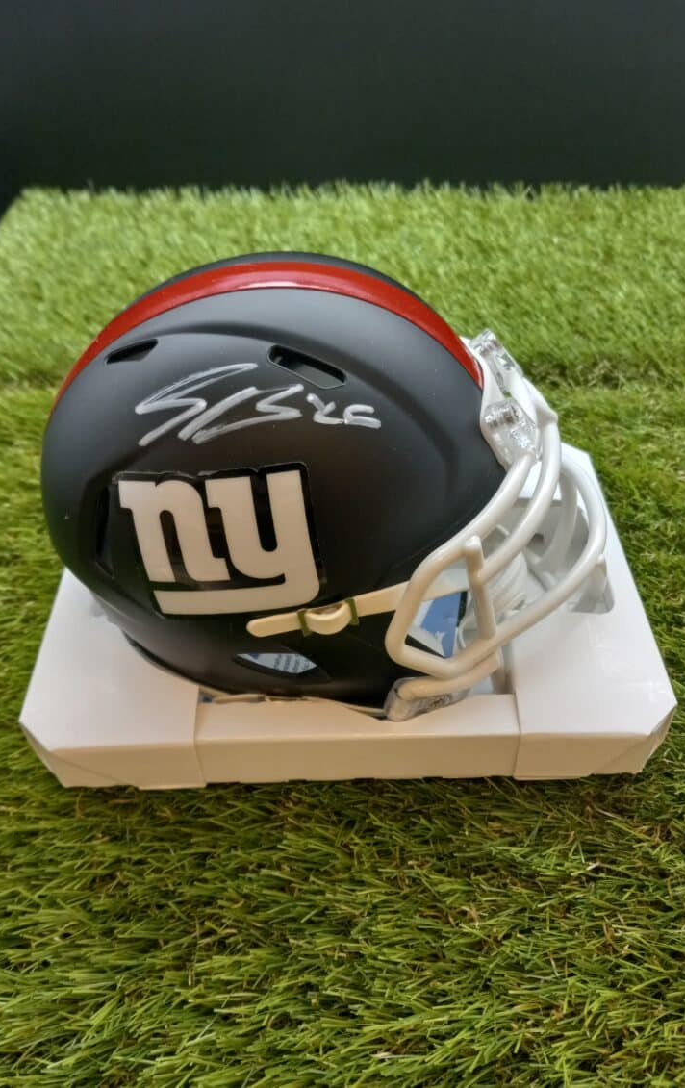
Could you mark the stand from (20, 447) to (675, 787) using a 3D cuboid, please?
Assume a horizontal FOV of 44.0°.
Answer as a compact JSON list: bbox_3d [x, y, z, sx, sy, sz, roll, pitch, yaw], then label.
[{"bbox_3d":[0.001,0.017,0.294,0.190,0.024,0.132,-1,46,0],"label":"stand"}]

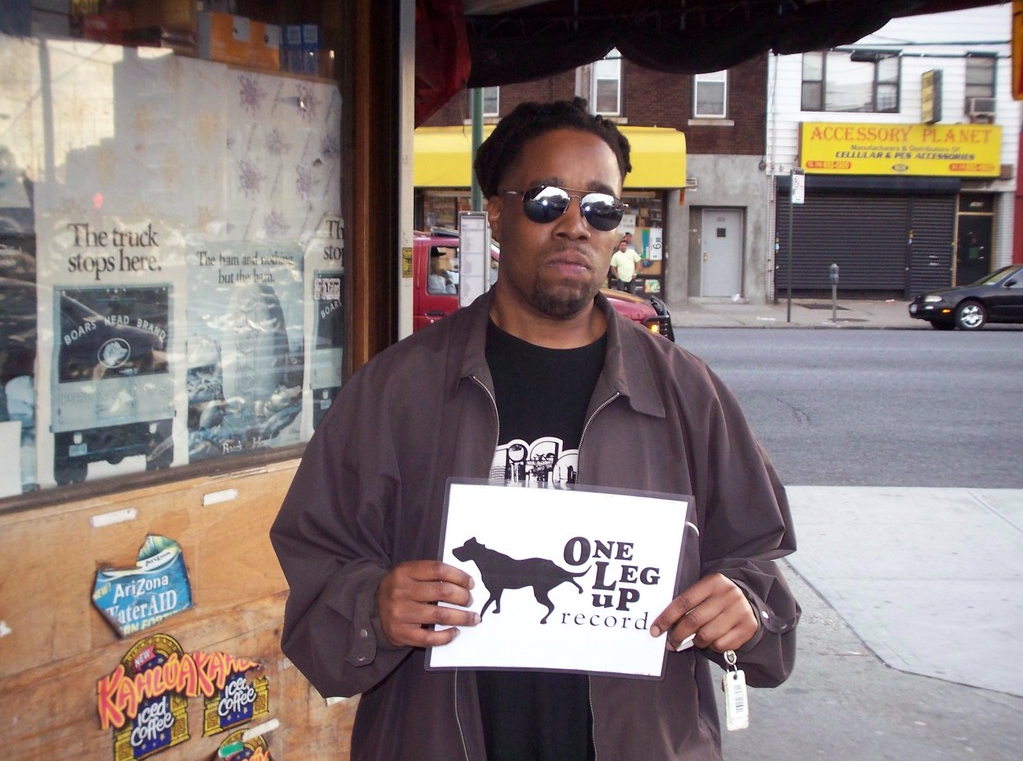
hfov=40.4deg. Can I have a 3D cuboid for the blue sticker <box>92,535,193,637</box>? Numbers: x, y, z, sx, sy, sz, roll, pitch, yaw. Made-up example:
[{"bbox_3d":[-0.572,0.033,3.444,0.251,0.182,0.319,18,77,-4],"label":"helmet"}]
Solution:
[{"bbox_3d":[-0.687,0.380,2.605,0.005,0.180,0.254,4,7,31],"label":"blue sticker"}]

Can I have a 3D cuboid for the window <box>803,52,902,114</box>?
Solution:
[{"bbox_3d":[7.875,-6.947,32.338,2.342,1.415,0.150,0,6,-4],"label":"window"}]

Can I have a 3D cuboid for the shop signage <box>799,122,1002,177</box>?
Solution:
[{"bbox_3d":[9.037,-5.356,32.341,4.692,1.200,0.380,0,6,-4],"label":"shop signage"}]

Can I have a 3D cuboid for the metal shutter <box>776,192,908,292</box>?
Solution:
[{"bbox_3d":[7.753,-3.244,32.675,3.181,2.311,0.100,0,6,-4],"label":"metal shutter"}]

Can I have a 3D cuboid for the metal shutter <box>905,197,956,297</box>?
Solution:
[{"bbox_3d":[9.913,-3.188,32.831,1.086,2.393,0.100,0,6,-4],"label":"metal shutter"}]

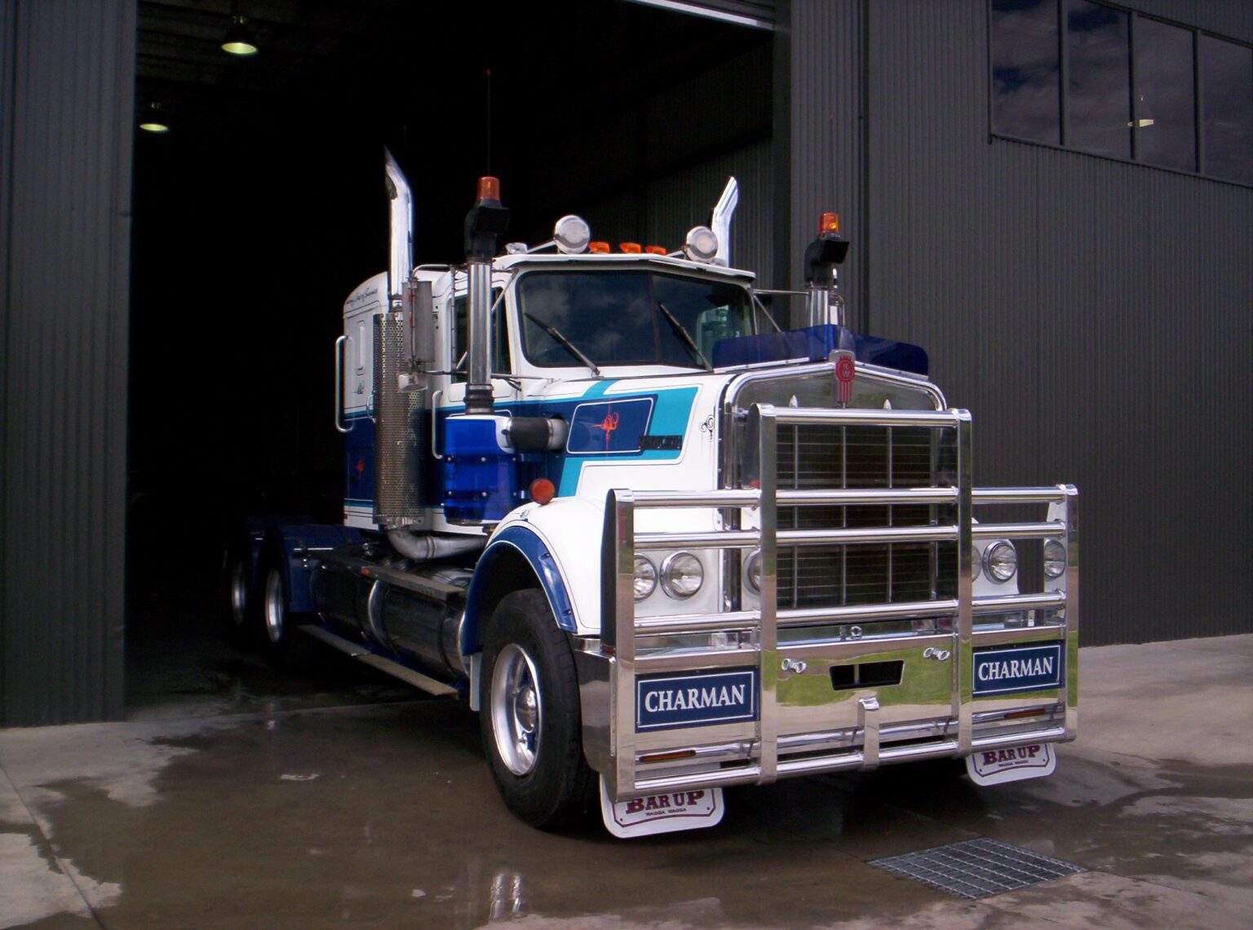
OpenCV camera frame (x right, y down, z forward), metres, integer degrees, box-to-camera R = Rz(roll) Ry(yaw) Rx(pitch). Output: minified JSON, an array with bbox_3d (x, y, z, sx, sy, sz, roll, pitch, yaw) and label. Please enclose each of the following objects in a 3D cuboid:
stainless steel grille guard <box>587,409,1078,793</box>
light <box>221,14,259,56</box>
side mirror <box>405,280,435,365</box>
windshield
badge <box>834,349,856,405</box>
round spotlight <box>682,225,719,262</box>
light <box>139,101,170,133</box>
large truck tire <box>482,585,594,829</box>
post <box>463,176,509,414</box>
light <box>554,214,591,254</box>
[{"bbox_3d":[0.962,0.523,5.663,2.300,1.530,0.290,0,-1,-25],"label":"stainless steel grille guard"},{"bbox_3d":[-4.780,-5.350,16.500,0.460,0.440,0.460,0,0,0],"label":"light"},{"bbox_3d":[-1.081,-0.747,6.950,0.165,0.430,0.055,0,0,-9],"label":"side mirror"},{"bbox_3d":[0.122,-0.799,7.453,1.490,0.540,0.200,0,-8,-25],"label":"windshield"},{"bbox_3d":[0.935,-0.376,5.734,0.110,0.240,0.050,0,-1,-25],"label":"badge"},{"bbox_3d":[0.446,-1.299,7.850,0.210,0.210,0.140,0,0,-26],"label":"round spotlight"},{"bbox_3d":[-7.434,-5.485,21.000,0.440,0.420,0.440,0,-1,-25],"label":"light"},{"bbox_3d":[-0.388,1.099,6.018,0.280,1.060,1.060,0,-1,-25],"label":"large truck tire"},{"bbox_3d":[-0.721,-0.875,6.900,0.170,1.230,0.230,0,0,-27],"label":"post"},{"bbox_3d":[-0.300,-1.277,7.393,0.215,0.220,0.130,0,-1,-25],"label":"light"}]

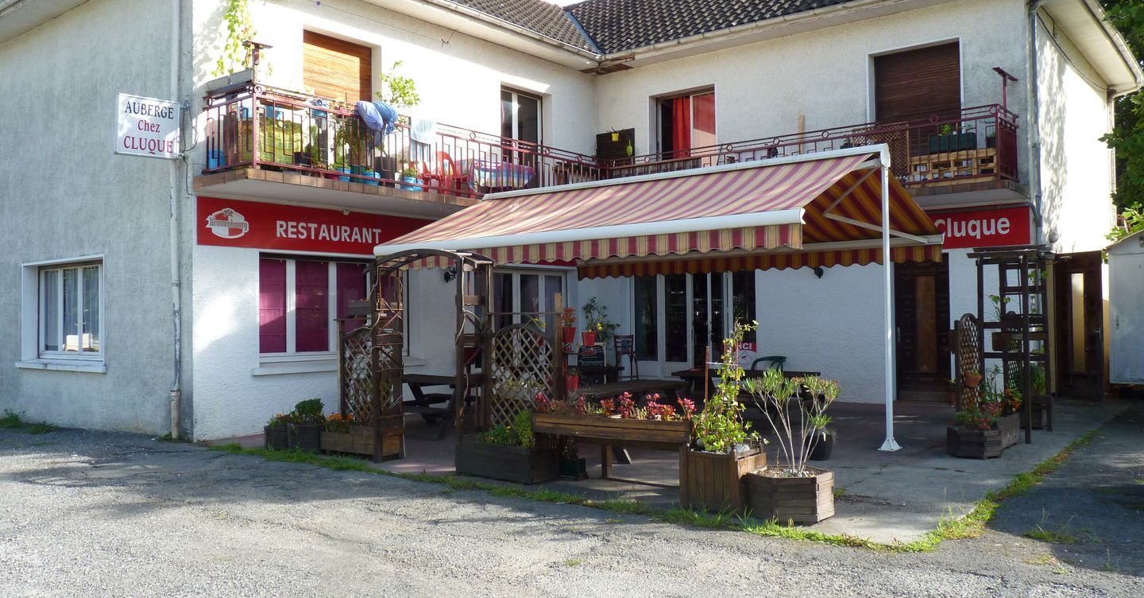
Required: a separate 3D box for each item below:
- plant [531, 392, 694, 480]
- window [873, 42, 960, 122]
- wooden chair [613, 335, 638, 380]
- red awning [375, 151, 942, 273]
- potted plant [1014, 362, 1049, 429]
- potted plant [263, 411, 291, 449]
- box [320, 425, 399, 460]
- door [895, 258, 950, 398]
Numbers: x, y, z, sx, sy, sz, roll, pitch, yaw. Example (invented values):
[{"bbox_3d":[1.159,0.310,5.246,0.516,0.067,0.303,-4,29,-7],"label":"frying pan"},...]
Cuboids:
[{"bbox_3d":[0.429,1.237,8.060,1.620,0.780,0.440,-1,-1,39],"label":"plant"},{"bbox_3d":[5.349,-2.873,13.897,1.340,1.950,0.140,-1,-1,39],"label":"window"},{"bbox_3d":[0.935,1.147,15.425,0.420,1.042,0.440,-1,-1,14],"label":"wooden chair"},{"bbox_3d":[0.903,-0.922,10.896,5.896,1.132,3.491,-2,-2,37],"label":"red awning"},{"bbox_3d":[5.897,1.218,11.446,0.420,0.830,0.420,-1,-1,39],"label":"potted plant"},{"bbox_3d":[-3.398,1.508,10.360,0.360,0.450,0.360,0,-1,-21],"label":"potted plant"},{"bbox_3d":[-2.290,1.546,9.815,0.930,0.330,0.370,-1,-1,36],"label":"box"},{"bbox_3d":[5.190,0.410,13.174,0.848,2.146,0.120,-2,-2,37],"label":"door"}]

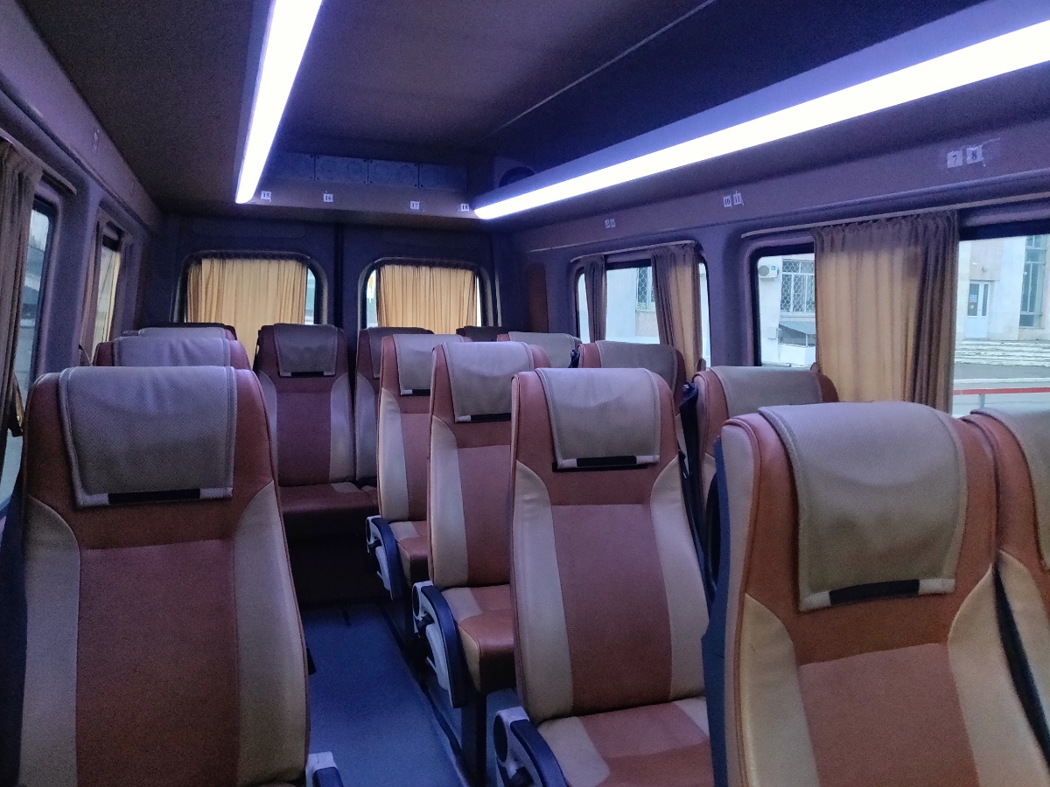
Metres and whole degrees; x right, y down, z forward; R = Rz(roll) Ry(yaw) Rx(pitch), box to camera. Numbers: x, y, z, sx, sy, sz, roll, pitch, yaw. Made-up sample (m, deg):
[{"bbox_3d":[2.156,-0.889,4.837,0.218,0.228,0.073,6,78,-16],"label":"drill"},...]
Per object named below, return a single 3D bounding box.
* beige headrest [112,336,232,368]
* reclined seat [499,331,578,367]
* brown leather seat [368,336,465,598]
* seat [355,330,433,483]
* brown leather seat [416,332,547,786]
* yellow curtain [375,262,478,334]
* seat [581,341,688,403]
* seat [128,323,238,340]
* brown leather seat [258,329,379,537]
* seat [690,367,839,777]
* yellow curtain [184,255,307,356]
[{"bbox_3d":[-0.988,-0.027,2.145,0.294,0.253,0.150,-2,8,-22],"label":"beige headrest"},{"bbox_3d":[0.154,0.304,2.985,0.444,1.052,0.627,-1,7,-22],"label":"reclined seat"},{"bbox_3d":[-0.272,0.238,2.624,0.490,0.865,0.770,-2,8,-22],"label":"brown leather seat"},{"bbox_3d":[-0.518,0.203,3.414,0.434,0.984,0.608,-1,7,-22],"label":"seat"},{"bbox_3d":[-0.039,0.414,2.131,0.482,1.081,0.618,-1,7,-22],"label":"brown leather seat"},{"bbox_3d":[-0.491,-0.368,3.906,0.545,0.600,0.060,-2,8,-22],"label":"yellow curtain"},{"bbox_3d":[0.443,0.311,2.125,0.460,0.870,0.740,-2,8,-22],"label":"seat"},{"bbox_3d":[-1.359,0.227,3.075,0.434,0.994,0.598,-1,7,-22],"label":"seat"},{"bbox_3d":[-0.936,0.198,3.283,0.434,0.965,0.618,-1,7,-22],"label":"brown leather seat"},{"bbox_3d":[0.685,0.487,1.661,0.444,1.071,0.647,-1,7,-22],"label":"seat"},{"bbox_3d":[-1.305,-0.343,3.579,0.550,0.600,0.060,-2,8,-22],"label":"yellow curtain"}]

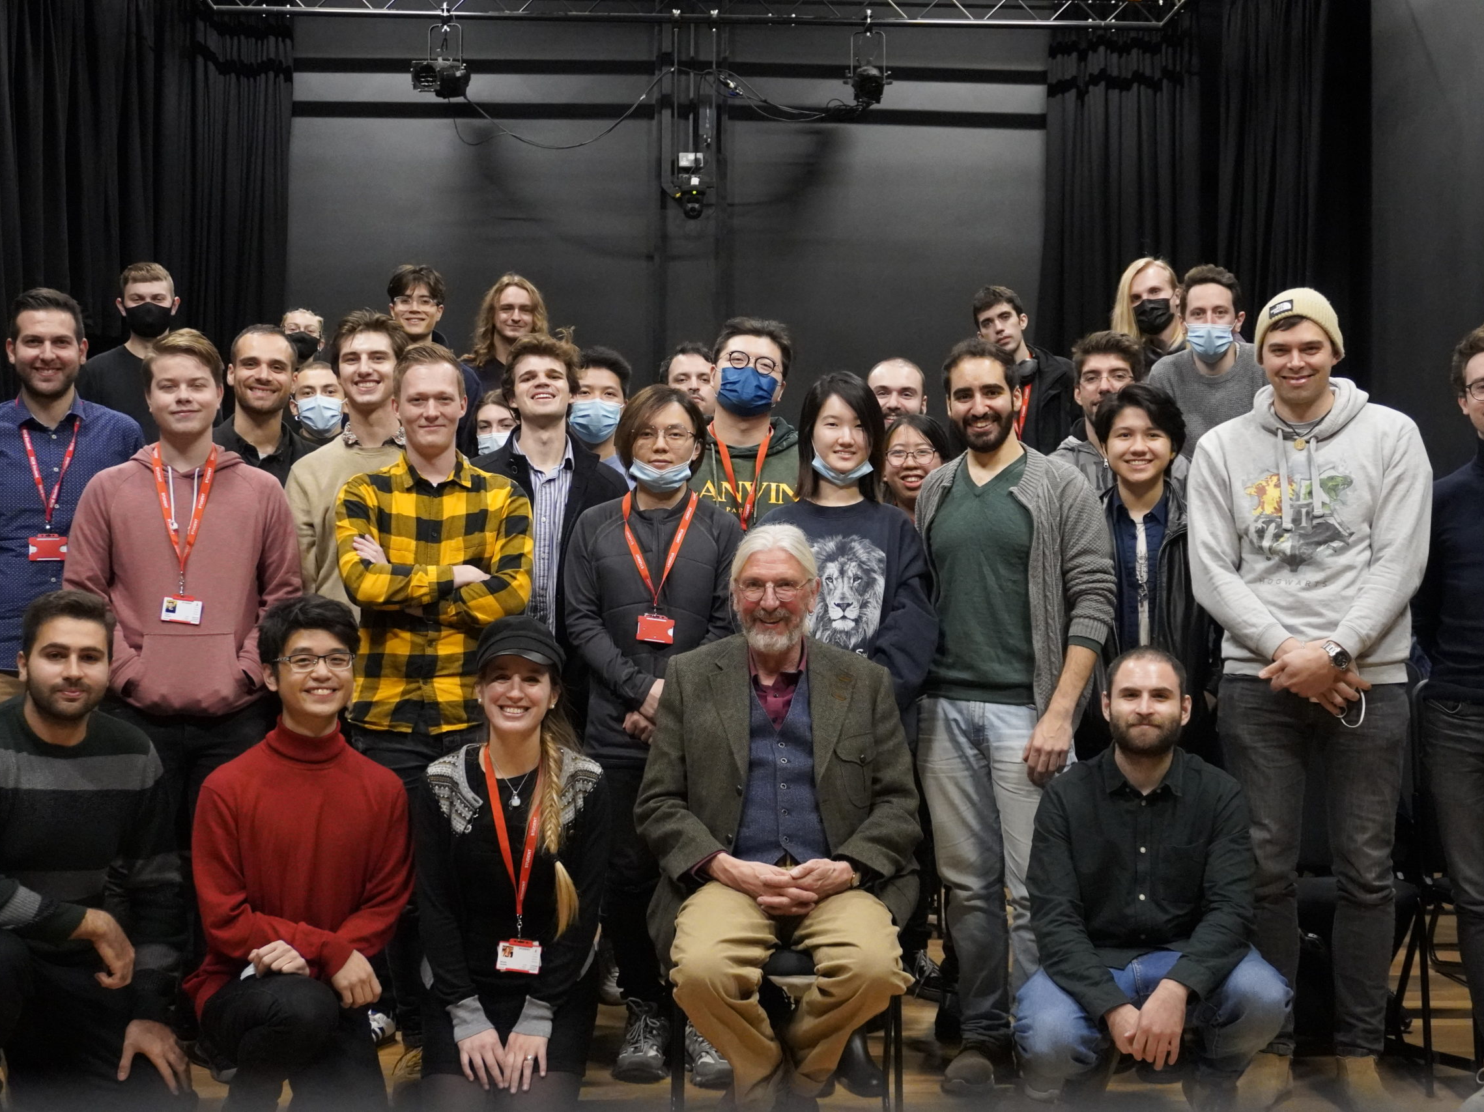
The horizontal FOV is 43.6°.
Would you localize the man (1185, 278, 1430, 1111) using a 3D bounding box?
[{"bbox_3d":[1.302,0.308,4.250,0.560,1.844,0.380,0,0,19],"label":"man"}]

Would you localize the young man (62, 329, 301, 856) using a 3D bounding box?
[{"bbox_3d":[-1.281,0.354,4.260,0.540,1.752,0.350,0,0,-12],"label":"young man"}]

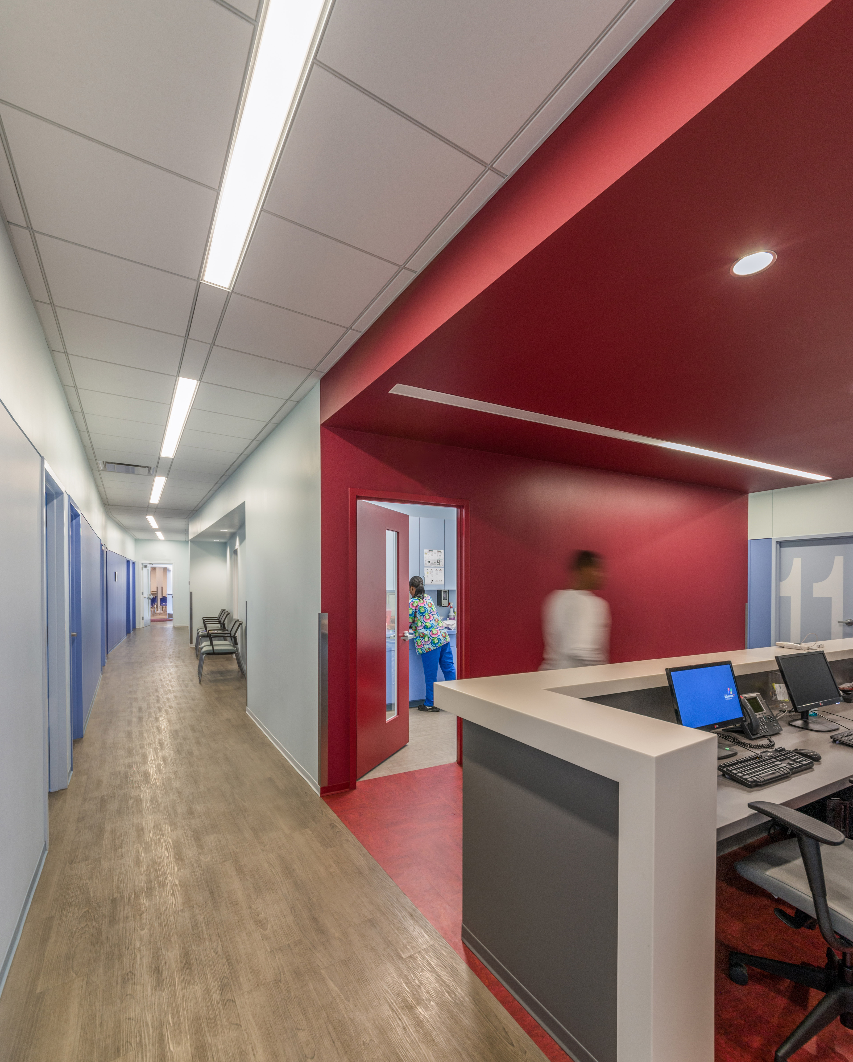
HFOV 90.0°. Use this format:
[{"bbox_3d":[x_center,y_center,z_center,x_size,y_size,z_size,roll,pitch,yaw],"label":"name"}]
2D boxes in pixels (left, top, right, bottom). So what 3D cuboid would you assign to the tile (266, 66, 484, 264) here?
[{"bbox_3d":[-0.215,-1.292,1.602,0.610,0.020,0.600,4,-8,-32],"label":"tile"}]

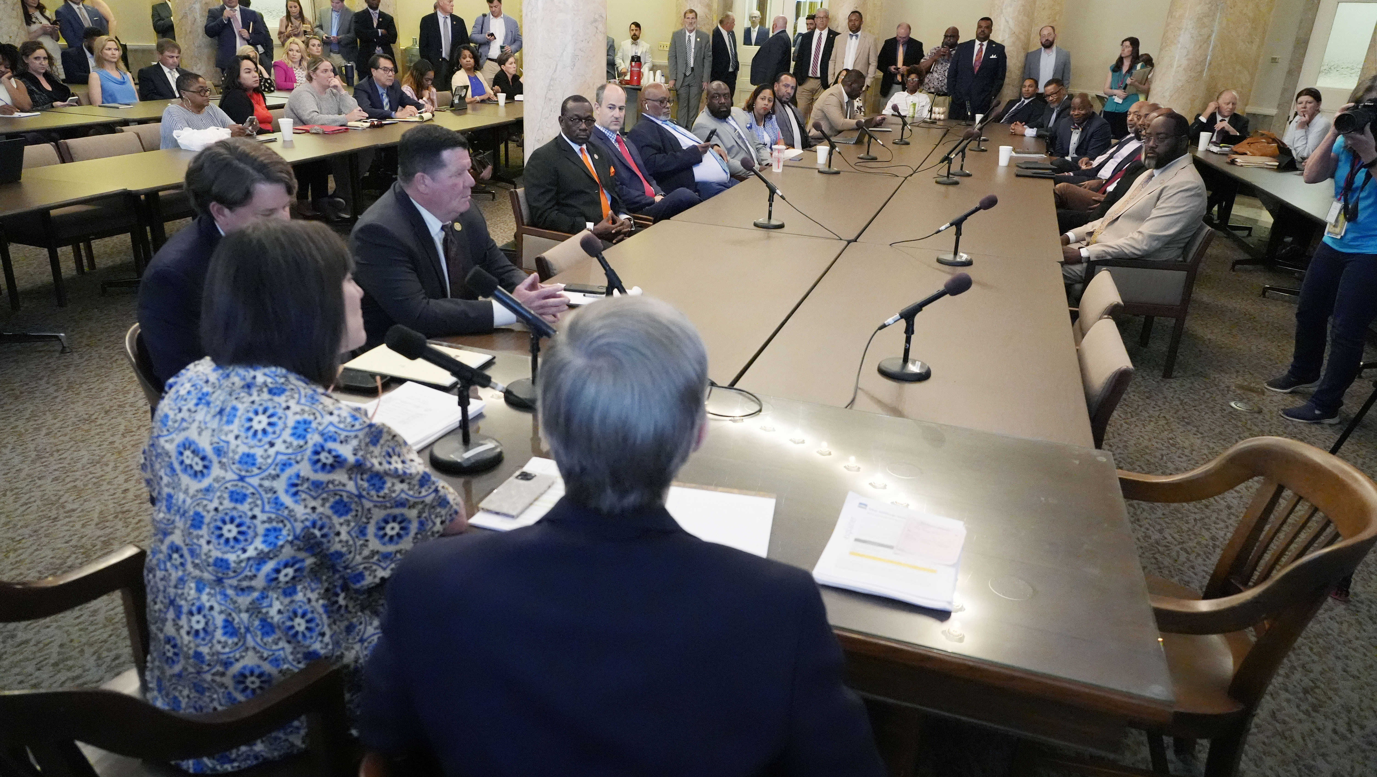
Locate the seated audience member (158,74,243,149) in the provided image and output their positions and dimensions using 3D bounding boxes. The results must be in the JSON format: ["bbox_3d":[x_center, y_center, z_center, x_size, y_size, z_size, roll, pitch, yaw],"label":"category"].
[{"bbox_3d":[-3.223,-1.590,6.435,0.800,1.156,0.520,12,24,22],"label":"seated audience member"}]

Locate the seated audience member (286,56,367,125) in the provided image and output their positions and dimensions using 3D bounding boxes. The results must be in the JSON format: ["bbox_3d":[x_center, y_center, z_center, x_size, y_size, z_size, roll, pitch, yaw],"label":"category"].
[{"bbox_3d":[-2.835,-2.040,7.540,0.800,1.256,0.600,9,22,16],"label":"seated audience member"}]

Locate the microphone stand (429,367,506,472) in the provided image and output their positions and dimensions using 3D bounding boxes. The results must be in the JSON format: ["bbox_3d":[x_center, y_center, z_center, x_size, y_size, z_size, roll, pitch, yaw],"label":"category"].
[{"bbox_3d":[-0.459,0.051,1.888,0.152,0.187,0.152,-1,22,-10],"label":"microphone stand"}]

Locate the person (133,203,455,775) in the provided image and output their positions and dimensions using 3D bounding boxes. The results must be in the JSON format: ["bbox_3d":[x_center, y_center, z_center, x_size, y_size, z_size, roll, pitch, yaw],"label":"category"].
[{"bbox_3d":[-0.669,0.318,1.709,0.540,1.281,0.760,18,26,34],"label":"person"}]

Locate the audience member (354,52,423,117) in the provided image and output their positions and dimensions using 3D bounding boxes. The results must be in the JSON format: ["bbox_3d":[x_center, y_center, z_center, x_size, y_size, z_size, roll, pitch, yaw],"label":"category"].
[{"bbox_3d":[-2.608,-2.335,8.287,0.820,1.279,0.600,11,23,21],"label":"audience member"}]

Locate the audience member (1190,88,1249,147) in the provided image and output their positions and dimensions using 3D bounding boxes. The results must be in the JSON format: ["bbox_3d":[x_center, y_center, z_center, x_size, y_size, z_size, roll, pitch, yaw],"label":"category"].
[{"bbox_3d":[5.167,-2.294,9.079,0.560,1.279,0.780,13,23,24],"label":"audience member"}]

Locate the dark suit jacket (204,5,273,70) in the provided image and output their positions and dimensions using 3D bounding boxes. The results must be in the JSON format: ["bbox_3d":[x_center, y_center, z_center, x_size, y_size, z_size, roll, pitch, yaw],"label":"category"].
[{"bbox_3d":[-4.769,-3.708,9.700,0.600,0.720,0.330,-12,25,-32],"label":"dark suit jacket"}]

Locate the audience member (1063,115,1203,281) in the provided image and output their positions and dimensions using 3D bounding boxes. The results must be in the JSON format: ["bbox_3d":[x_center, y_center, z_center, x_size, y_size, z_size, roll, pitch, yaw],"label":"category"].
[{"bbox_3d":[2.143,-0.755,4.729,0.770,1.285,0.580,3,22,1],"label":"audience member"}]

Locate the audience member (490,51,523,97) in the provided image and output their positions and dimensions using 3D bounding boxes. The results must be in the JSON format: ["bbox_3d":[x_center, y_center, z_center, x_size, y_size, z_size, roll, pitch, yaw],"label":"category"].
[{"bbox_3d":[-1.821,-3.151,10.397,0.800,1.204,0.500,12,24,22],"label":"audience member"}]

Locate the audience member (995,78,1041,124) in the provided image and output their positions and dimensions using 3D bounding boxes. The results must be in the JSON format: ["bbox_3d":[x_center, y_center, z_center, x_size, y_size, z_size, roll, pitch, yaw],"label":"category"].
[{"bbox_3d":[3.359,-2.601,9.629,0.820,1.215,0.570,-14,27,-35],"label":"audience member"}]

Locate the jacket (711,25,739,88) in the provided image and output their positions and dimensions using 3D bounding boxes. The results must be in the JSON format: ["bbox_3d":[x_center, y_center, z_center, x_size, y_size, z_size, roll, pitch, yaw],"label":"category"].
[{"bbox_3d":[0.457,-4.094,11.300,0.500,0.700,0.330,-16,28,-39],"label":"jacket"}]

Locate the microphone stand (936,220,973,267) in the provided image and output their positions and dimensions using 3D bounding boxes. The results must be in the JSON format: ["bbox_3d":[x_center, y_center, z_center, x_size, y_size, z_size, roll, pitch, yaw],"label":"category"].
[{"bbox_3d":[1.118,-0.619,3.803,0.155,0.185,0.155,5,22,7],"label":"microphone stand"}]

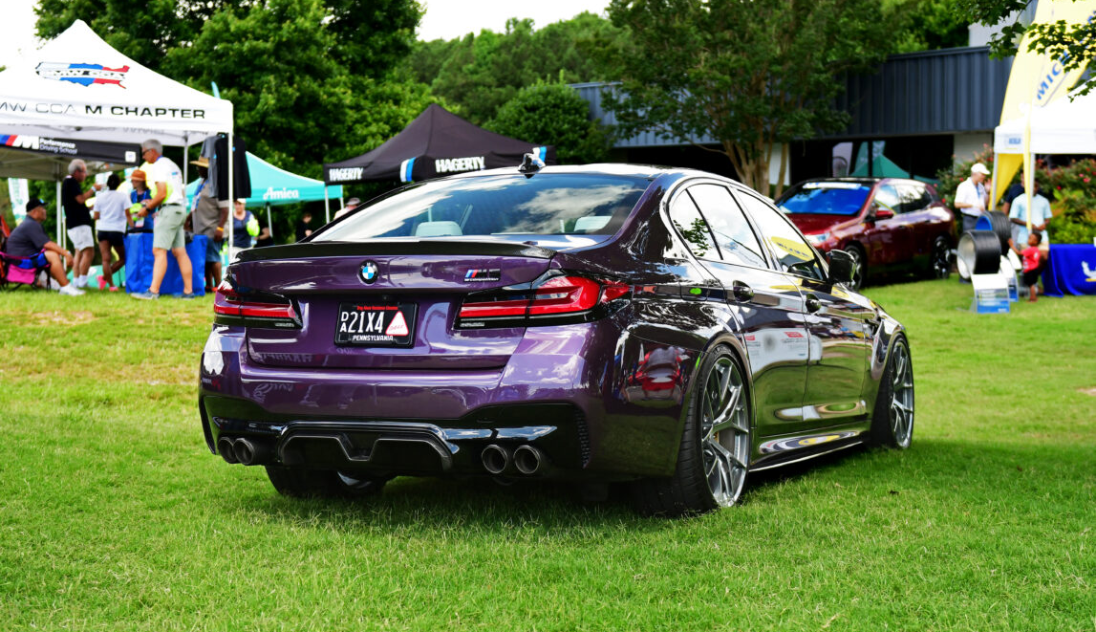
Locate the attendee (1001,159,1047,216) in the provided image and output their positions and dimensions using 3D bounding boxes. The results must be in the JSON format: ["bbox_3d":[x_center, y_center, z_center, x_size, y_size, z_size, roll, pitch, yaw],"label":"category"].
[{"bbox_3d":[6.922,-1.262,22.800,0.550,1.770,0.380,1,3,14],"label":"attendee"}]

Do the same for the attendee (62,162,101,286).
[{"bbox_3d":[-6.055,-1.200,20.600,0.530,1.690,0.500,-1,3,-18],"label":"attendee"}]

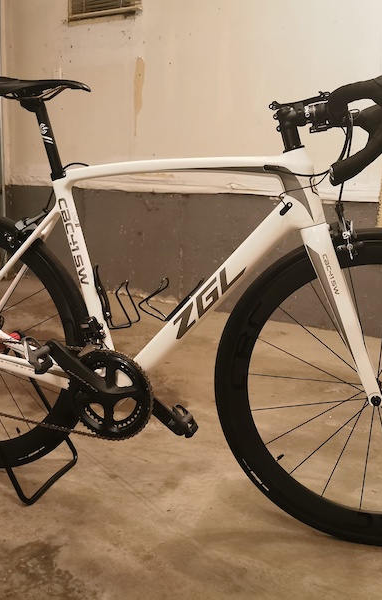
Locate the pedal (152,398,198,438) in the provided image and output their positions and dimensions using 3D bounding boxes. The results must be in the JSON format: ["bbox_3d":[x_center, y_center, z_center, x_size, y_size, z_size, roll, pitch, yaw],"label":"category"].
[{"bbox_3d":[-0.022,0.298,1.552,0.090,0.085,0.090,5,12,17],"label":"pedal"}]

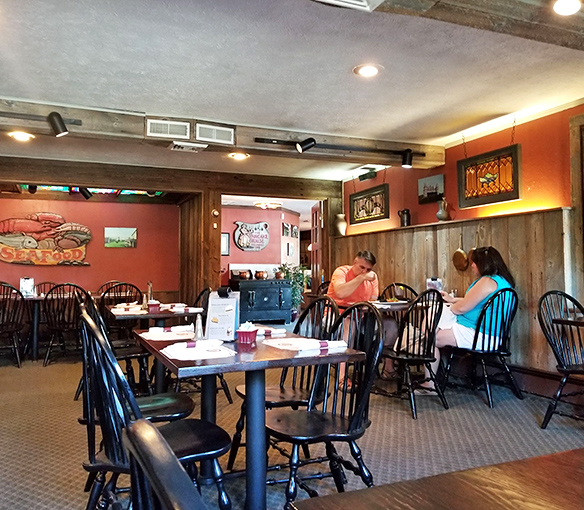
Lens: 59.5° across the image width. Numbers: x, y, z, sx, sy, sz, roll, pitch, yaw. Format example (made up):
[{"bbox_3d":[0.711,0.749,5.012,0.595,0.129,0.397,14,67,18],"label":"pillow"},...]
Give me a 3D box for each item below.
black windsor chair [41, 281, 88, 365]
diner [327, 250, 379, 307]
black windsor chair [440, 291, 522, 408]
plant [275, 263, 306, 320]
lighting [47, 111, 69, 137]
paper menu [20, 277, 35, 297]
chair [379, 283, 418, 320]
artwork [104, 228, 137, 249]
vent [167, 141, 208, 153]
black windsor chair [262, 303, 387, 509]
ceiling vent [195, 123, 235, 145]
[{"bbox_3d":[-2.690,0.802,6.100,0.450,0.950,0.500,0,-2,-23],"label":"black windsor chair"},{"bbox_3d":[0.650,0.598,4.951,0.620,1.250,0.780,0,-2,-24],"label":"diner"},{"bbox_3d":[1.622,0.750,4.404,0.465,0.944,0.530,1,-2,-33],"label":"black windsor chair"},{"bbox_3d":[-0.030,0.748,10.200,0.620,1.200,0.580,0,-2,0],"label":"plant"},{"bbox_3d":[-1.821,-1.022,3.978,0.105,0.200,0.105,-19,6,-22],"label":"lighting"},{"bbox_3d":[-3.410,0.419,6.585,0.185,0.265,0.070,0,-2,-20],"label":"paper menu"},{"bbox_3d":[1.180,0.773,5.139,0.465,0.944,0.530,0,-2,-8],"label":"chair"},{"bbox_3d":[-2.666,-0.268,7.986,0.475,0.310,0.030,0,-2,-23],"label":"artwork"},{"bbox_3d":[-0.942,-0.988,4.650,0.330,0.040,0.290,0,-2,-23],"label":"vent"},{"bbox_3d":[0.096,0.698,2.300,0.530,0.944,0.465,0,-2,-24],"label":"black windsor chair"},{"bbox_3d":[-0.668,-1.063,4.491,0.344,0.143,0.025,0,-2,-24],"label":"ceiling vent"}]

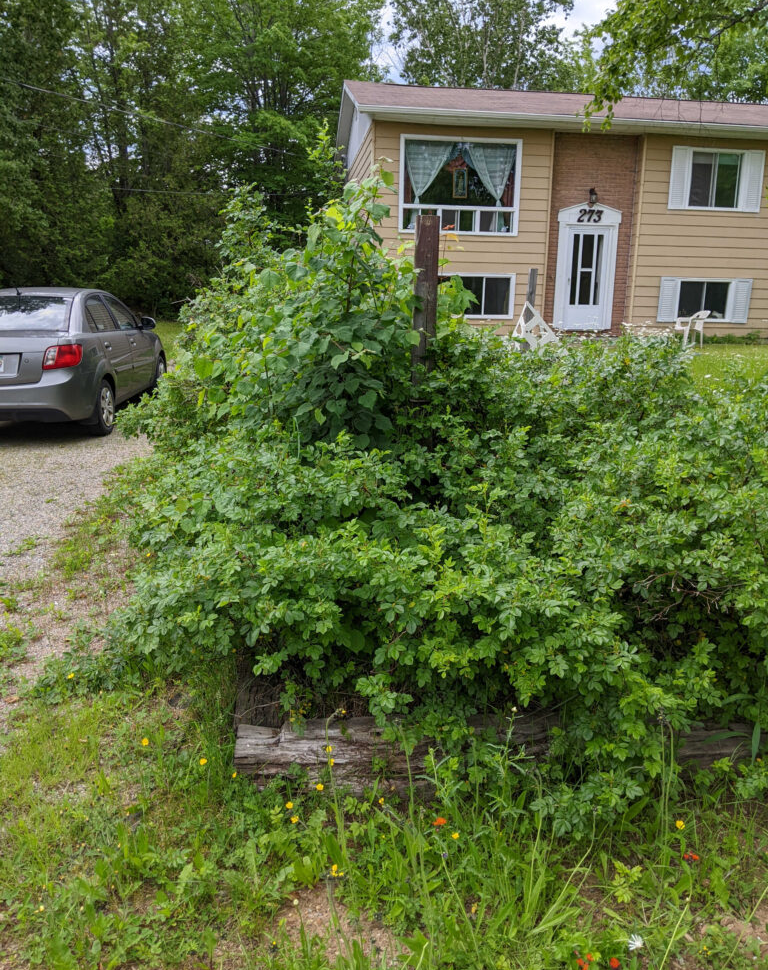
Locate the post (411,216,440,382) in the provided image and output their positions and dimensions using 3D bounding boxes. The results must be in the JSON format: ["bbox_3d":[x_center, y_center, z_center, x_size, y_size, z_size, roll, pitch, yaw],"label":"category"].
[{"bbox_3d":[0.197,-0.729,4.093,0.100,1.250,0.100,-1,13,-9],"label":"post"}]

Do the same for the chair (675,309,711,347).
[{"bbox_3d":[6.345,-3.197,16.400,0.570,0.780,0.560,0,13,-6],"label":"chair"}]

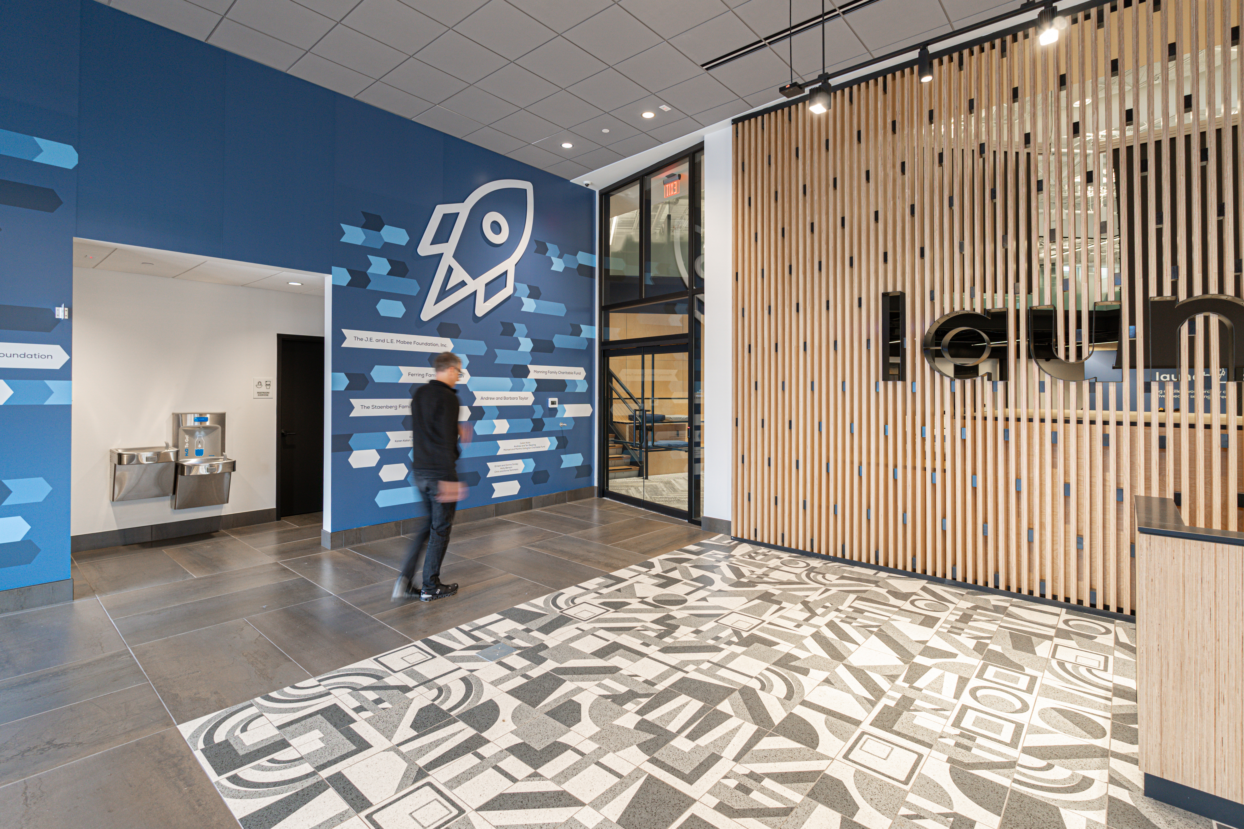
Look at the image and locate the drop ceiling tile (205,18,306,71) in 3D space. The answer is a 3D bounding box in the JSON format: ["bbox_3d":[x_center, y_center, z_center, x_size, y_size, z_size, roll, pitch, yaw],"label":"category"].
[{"bbox_3d":[-3.071,-3.115,4.668,0.513,0.020,0.610,4,5,41],"label":"drop ceiling tile"}]

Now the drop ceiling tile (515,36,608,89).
[{"bbox_3d":[-0.525,-3.089,4.868,0.603,0.020,0.603,4,5,41],"label":"drop ceiling tile"}]

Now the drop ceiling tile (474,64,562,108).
[{"bbox_3d":[-0.985,-3.123,5.264,0.603,0.020,0.603,4,5,41],"label":"drop ceiling tile"}]

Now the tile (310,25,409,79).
[{"bbox_3d":[-2.245,-3.098,4.738,0.603,0.020,0.603,4,5,41],"label":"tile"}]

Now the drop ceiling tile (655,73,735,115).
[{"bbox_3d":[0.736,-3.114,5.394,0.603,0.020,0.603,4,5,41],"label":"drop ceiling tile"}]

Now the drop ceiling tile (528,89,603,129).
[{"bbox_3d":[-0.586,-3.159,5.738,0.605,0.020,0.605,4,5,41],"label":"drop ceiling tile"}]

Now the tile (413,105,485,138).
[{"bbox_3d":[-1.868,-3.194,6.043,0.513,0.020,0.610,4,5,41],"label":"tile"}]

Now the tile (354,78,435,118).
[{"bbox_3d":[-2.271,-3.171,5.586,0.508,0.020,0.605,4,5,41],"label":"tile"}]

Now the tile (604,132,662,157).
[{"bbox_3d":[0.138,-3.205,6.561,0.610,0.020,0.372,4,5,41],"label":"tile"}]

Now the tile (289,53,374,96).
[{"bbox_3d":[-2.671,-3.144,5.127,0.508,0.020,0.605,4,5,41],"label":"tile"}]

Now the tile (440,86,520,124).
[{"bbox_3d":[-1.444,-3.156,5.661,0.603,0.020,0.603,4,5,41],"label":"tile"}]

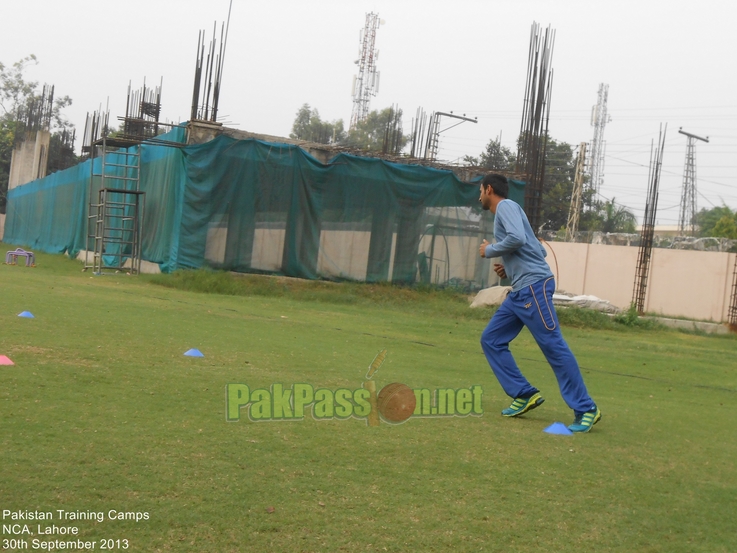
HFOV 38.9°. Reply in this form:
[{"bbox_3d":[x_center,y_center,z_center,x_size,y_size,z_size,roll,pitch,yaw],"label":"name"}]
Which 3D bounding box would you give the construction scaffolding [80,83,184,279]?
[{"bbox_3d":[-5.747,-2.352,25.300,2.000,4.400,1.500,4,2,-21],"label":"construction scaffolding"}]

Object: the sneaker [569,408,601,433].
[{"bbox_3d":[1.428,0.940,6.880,0.275,0.130,0.105,-25,-11,23],"label":"sneaker"}]

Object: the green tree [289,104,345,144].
[{"bbox_3d":[-4.417,-7.321,80.161,4.600,11.630,4.600,5,2,0],"label":"green tree"}]

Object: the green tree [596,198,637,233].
[{"bbox_3d":[13.624,-1.796,58.069,2.700,4.990,2.700,5,2,11],"label":"green tree"}]

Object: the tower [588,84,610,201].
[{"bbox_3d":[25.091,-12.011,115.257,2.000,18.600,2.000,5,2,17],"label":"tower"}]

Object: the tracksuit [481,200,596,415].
[{"bbox_3d":[1.171,0.197,6.980,0.770,1.370,0.520,5,2,10],"label":"tracksuit"}]

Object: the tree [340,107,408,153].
[{"bbox_3d":[0.096,-7.048,80.164,5.200,11.870,5.200,5,2,0],"label":"tree"}]

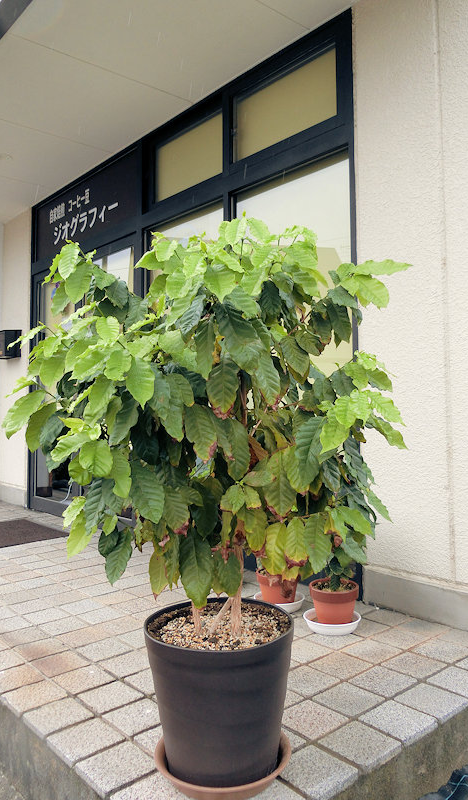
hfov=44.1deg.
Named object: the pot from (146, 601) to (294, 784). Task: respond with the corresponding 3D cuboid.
[{"bbox_3d":[-0.029,0.668,1.322,0.345,0.318,0.345,0,-2,0],"label":"pot"}]

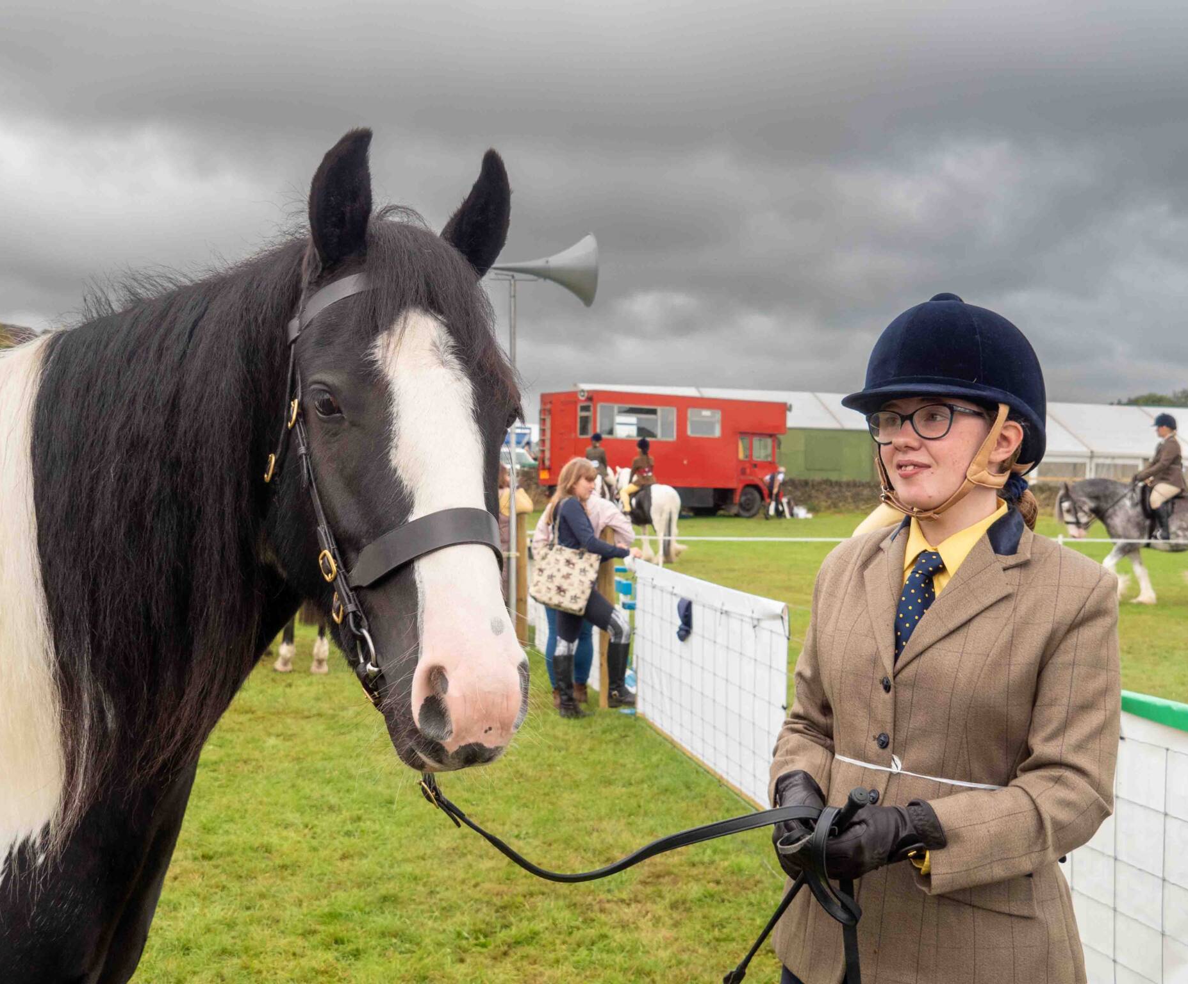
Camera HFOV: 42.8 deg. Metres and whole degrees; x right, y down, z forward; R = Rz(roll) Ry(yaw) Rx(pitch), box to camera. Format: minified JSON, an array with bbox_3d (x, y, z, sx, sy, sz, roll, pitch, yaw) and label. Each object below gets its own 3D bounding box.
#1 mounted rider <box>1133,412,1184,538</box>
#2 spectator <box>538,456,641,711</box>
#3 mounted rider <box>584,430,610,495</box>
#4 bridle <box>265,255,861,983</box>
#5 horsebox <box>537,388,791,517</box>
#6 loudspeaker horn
[{"bbox_3d":[6.488,-0.176,17.400,0.600,1.430,0.570,1,1,16],"label":"mounted rider"},{"bbox_3d":[-0.023,0.594,9.600,0.600,1.620,0.520,1,1,-9],"label":"spectator"},{"bbox_3d":[0.067,-0.472,28.500,0.500,1.280,0.520,1,1,14],"label":"mounted rider"},{"bbox_3d":[-0.035,0.154,1.710,0.585,0.830,0.405,0,1,-25],"label":"bridle"},{"bbox_3d":[2.106,-1.045,44.343,7.500,3.400,2.400,0,1,-40],"label":"horsebox"},{"bbox_3d":[-0.477,-1.951,13.300,0.990,0.645,0.645,1,1,-14],"label":"loudspeaker horn"}]

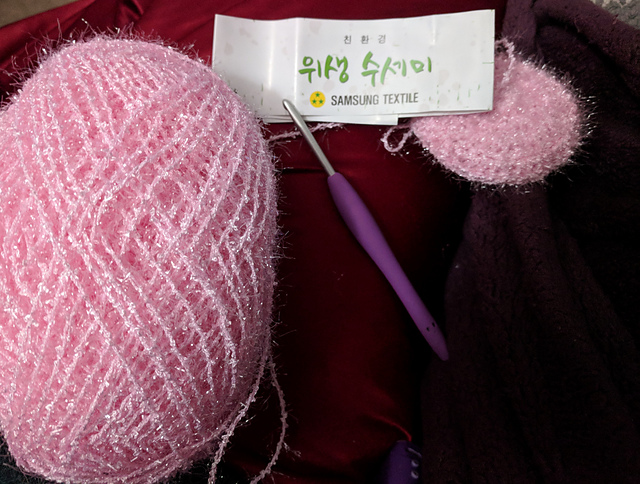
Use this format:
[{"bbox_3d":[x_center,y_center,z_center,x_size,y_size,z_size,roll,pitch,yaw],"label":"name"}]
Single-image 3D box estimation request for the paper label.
[{"bbox_3d":[0.016,-0.084,0.231,0.135,0.010,0.051,1,84,0],"label":"paper label"}]

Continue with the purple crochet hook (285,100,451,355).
[{"bbox_3d":[0.020,-0.007,0.221,0.011,0.011,0.141,-31,86,-5],"label":"purple crochet hook"}]

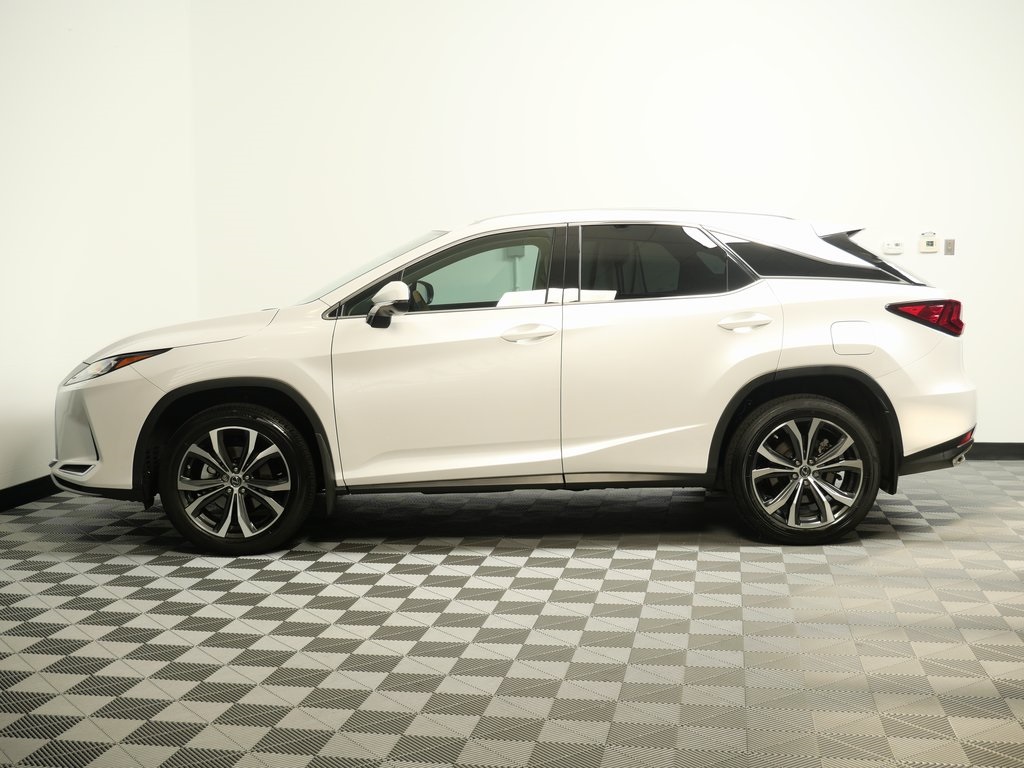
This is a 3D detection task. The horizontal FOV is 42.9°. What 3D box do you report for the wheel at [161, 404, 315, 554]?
[{"bbox_3d":[-1.347,0.465,6.420,0.754,0.747,0.244,-1,5,-1],"label":"wheel"}]

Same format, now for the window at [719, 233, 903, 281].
[{"bbox_3d":[1.486,-0.637,6.484,0.920,0.270,0.160,-1,5,-1],"label":"window"}]

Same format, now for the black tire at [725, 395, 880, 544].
[{"bbox_3d":[1.443,0.420,6.480,0.754,0.747,0.244,-1,5,-1],"label":"black tire"}]

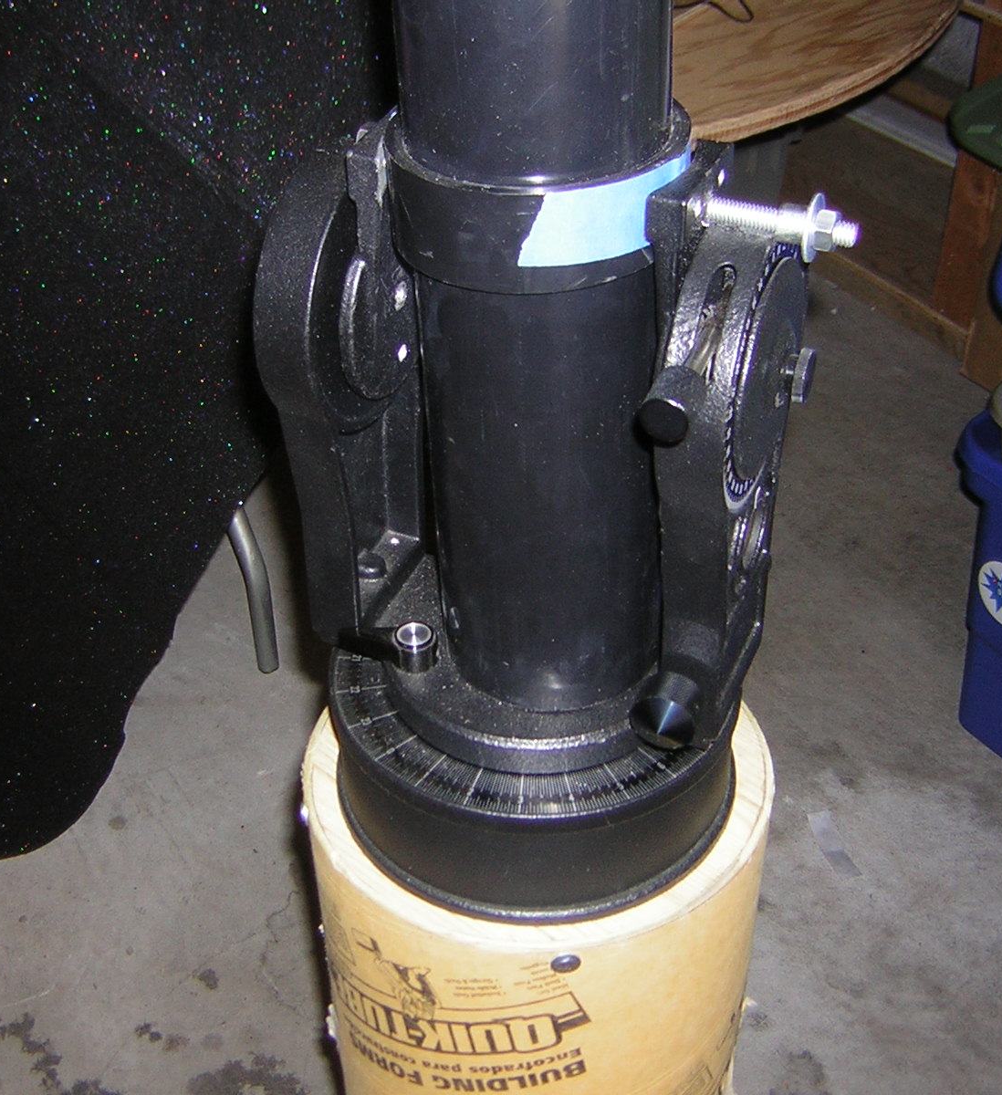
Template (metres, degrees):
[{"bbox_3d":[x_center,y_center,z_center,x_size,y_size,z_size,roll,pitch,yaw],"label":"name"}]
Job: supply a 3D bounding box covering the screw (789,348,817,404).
[{"bbox_3d":[0.102,-0.059,0.522,0.007,0.018,0.018,12,40,17],"label":"screw"}]

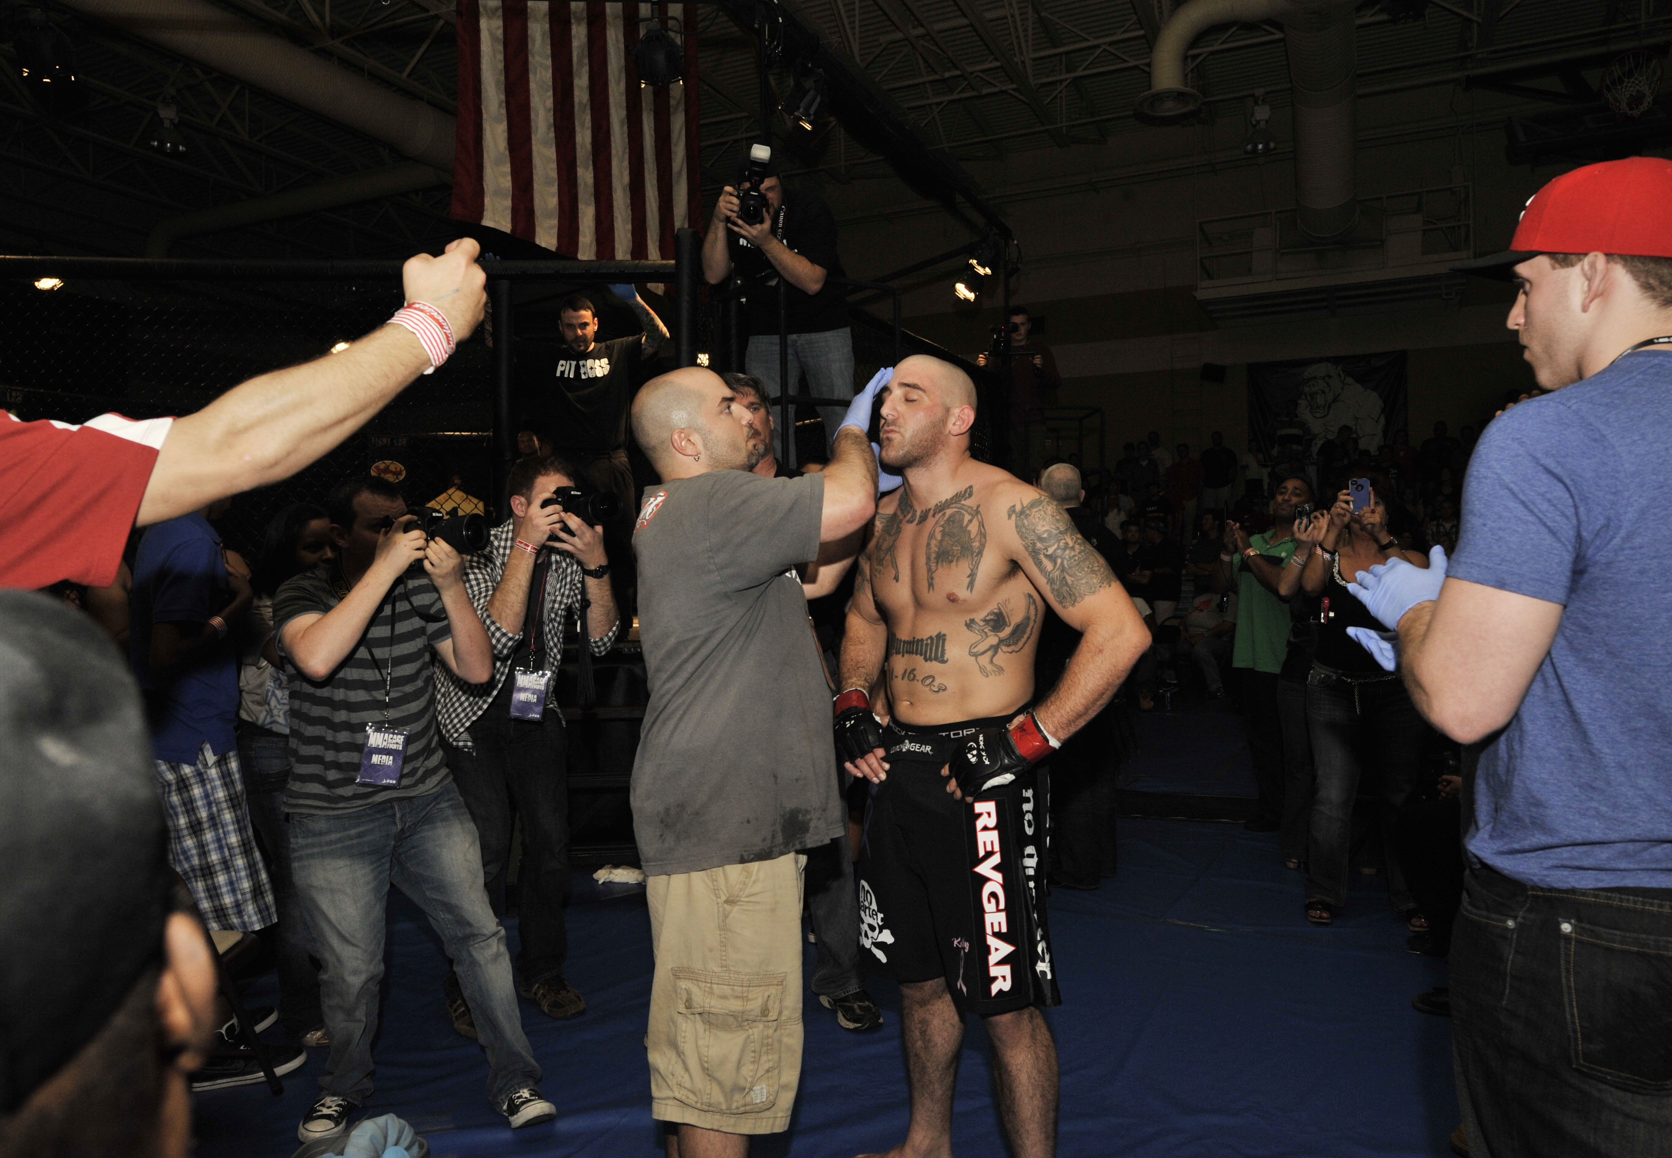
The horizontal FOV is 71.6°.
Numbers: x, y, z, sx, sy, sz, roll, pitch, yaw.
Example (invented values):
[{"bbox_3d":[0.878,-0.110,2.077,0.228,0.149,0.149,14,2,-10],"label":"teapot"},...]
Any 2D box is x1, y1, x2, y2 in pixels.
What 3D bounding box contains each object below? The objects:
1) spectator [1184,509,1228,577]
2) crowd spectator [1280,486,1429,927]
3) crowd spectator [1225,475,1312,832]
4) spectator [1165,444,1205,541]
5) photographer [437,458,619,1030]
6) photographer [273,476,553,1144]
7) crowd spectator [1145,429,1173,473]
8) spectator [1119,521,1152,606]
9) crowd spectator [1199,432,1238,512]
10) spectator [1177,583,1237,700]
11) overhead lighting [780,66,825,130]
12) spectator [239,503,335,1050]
[{"bbox_3d":[3.812,0.167,11.901,0.500,1.760,0.360,-1,0,41],"label":"spectator"},{"bbox_3d":[2.021,0.468,4.460,0.540,1.650,0.480,-1,0,33],"label":"crowd spectator"},{"bbox_3d":[2.184,0.371,5.884,0.520,1.790,0.480,-1,0,34],"label":"crowd spectator"},{"bbox_3d":[4.983,-1.039,16.504,0.560,1.760,0.420,-1,0,34],"label":"spectator"},{"bbox_3d":[-0.923,0.480,3.473,0.560,1.700,0.580,-1,0,-31],"label":"photographer"},{"bbox_3d":[-1.034,0.539,2.830,0.560,1.580,0.560,-1,0,41],"label":"photographer"},{"bbox_3d":[4.837,-1.323,17.404,0.540,1.780,0.380,-1,0,34],"label":"crowd spectator"},{"bbox_3d":[3.152,0.272,12.304,0.550,1.770,0.420,-1,0,13],"label":"spectator"},{"bbox_3d":[5.646,-1.269,17.104,0.580,1.800,0.400,-1,0,22],"label":"crowd spectator"},{"bbox_3d":[3.807,0.569,11.700,0.850,1.220,0.600,-1,0,-41],"label":"spectator"},{"bbox_3d":[-0.176,-2.637,6.400,0.230,0.340,0.220,30,11,19],"label":"overhead lighting"},{"bbox_3d":[-1.573,0.561,3.383,0.400,1.570,0.460,-1,0,35],"label":"spectator"}]

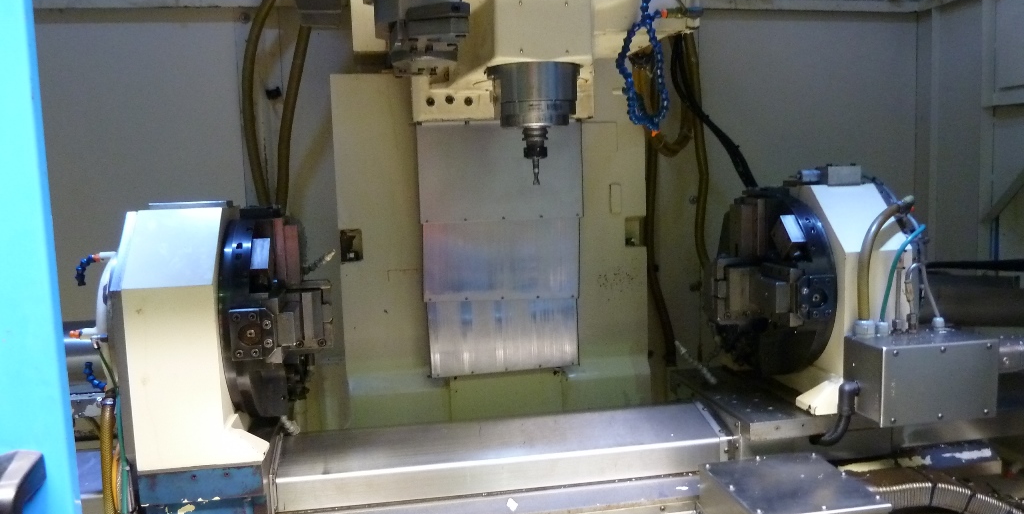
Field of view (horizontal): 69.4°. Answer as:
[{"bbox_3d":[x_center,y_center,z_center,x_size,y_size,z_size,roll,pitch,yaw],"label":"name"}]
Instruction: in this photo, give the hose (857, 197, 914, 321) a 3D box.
[{"bbox_3d":[0.888,-0.002,1.747,0.221,0.279,0.126,-3,6,-9],"label":"hose"}]

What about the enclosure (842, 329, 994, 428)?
[{"bbox_3d":[0.927,0.267,1.687,0.283,0.177,0.139,-3,6,-9],"label":"enclosure"}]

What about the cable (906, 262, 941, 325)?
[{"bbox_3d":[0.967,0.087,1.735,0.095,0.151,0.035,-3,6,-9],"label":"cable"}]

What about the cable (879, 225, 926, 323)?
[{"bbox_3d":[0.929,0.039,1.752,0.169,0.218,0.080,-3,6,-9],"label":"cable"}]

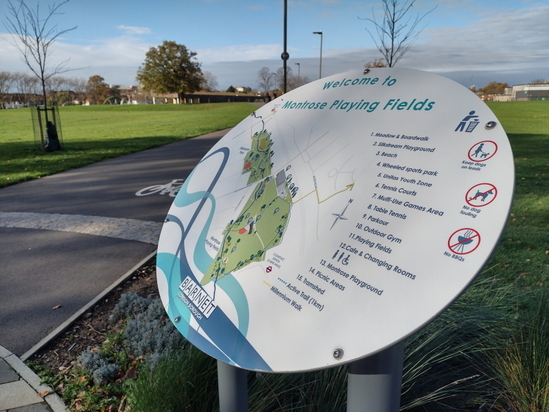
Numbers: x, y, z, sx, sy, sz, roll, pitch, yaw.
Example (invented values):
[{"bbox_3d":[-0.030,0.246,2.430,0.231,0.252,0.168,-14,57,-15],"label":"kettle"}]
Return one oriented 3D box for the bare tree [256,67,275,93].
[{"bbox_3d":[-3.335,-45.245,158.730,6.670,12.299,6.670,0,14,0],"label":"bare tree"}]

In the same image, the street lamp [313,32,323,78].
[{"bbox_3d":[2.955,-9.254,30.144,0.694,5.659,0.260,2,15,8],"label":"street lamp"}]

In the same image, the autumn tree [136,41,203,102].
[{"bbox_3d":[-20.150,-25.568,82.220,12.666,11.650,12.666,0,14,0],"label":"autumn tree"}]

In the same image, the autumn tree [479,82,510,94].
[{"bbox_3d":[131.488,-68.559,255.989,19.125,10.104,19.125,0,14,0],"label":"autumn tree"}]

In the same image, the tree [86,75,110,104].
[{"bbox_3d":[-61.474,-40.562,149.611,8.383,10.283,8.383,0,14,0],"label":"tree"}]

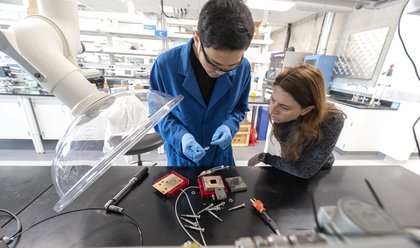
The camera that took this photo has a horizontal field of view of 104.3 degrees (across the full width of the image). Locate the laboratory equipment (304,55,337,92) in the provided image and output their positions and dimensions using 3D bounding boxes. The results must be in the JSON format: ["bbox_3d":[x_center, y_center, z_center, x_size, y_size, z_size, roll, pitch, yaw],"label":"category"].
[{"bbox_3d":[2.552,-1.162,3.894,0.440,0.810,0.460,1,19,-5],"label":"laboratory equipment"}]

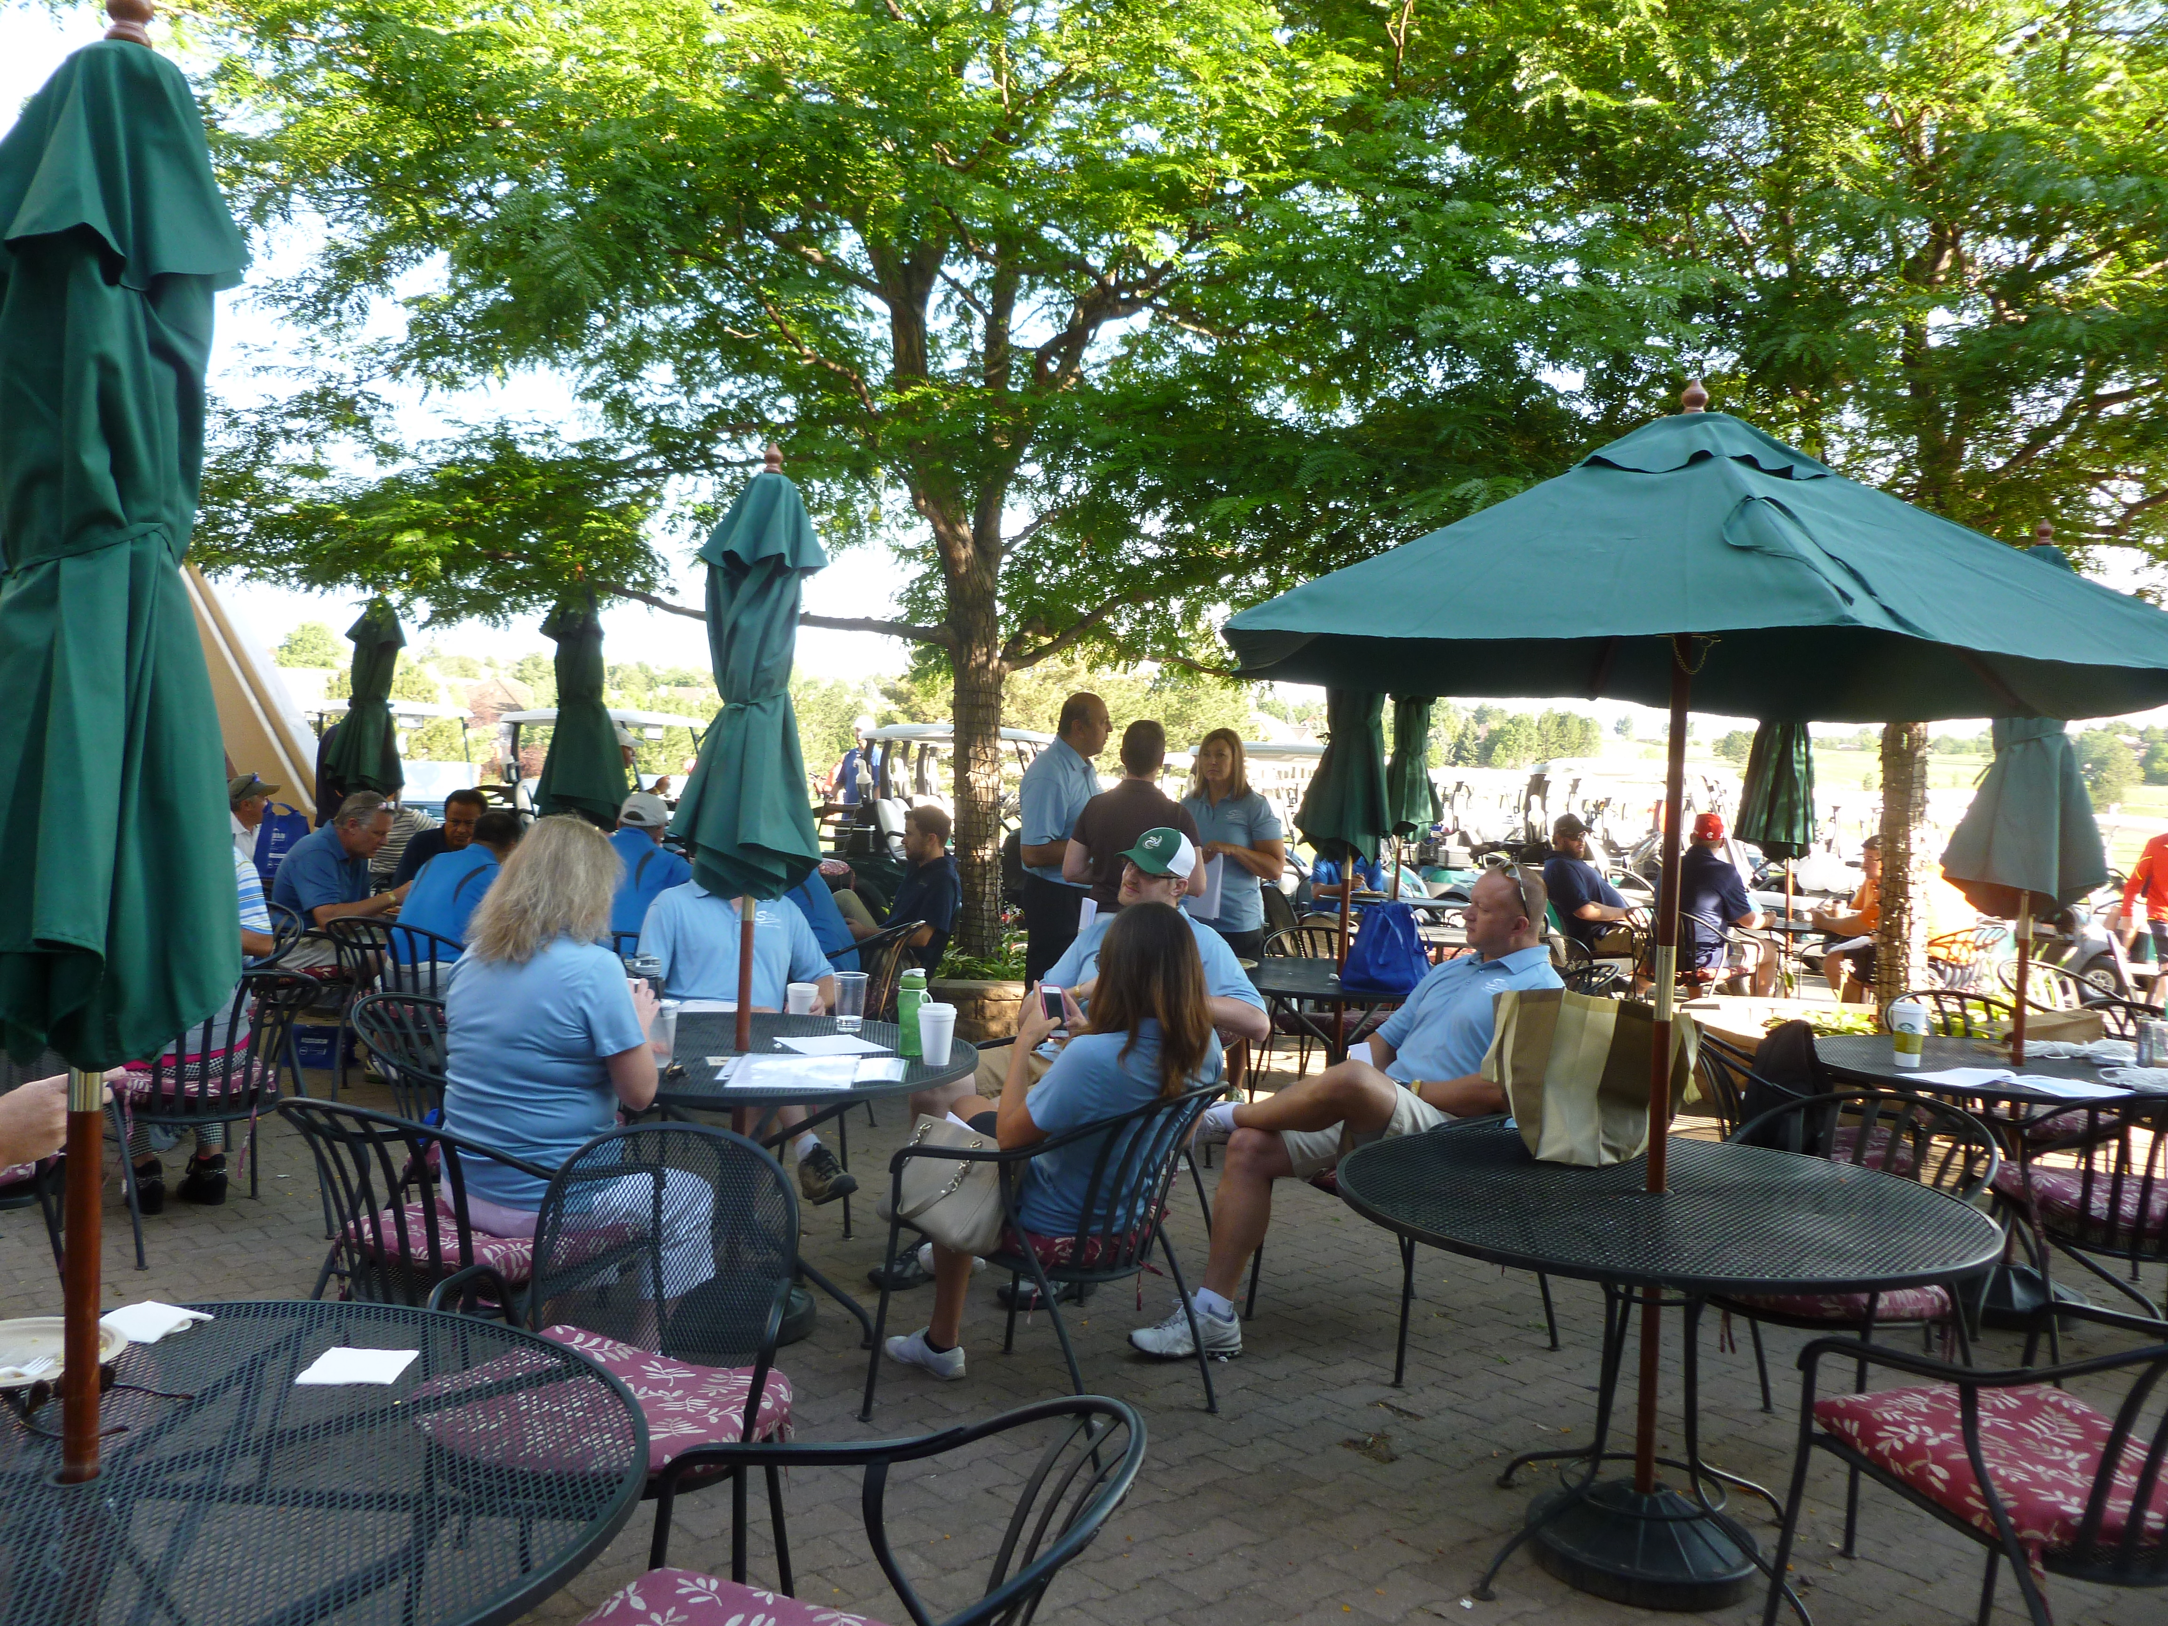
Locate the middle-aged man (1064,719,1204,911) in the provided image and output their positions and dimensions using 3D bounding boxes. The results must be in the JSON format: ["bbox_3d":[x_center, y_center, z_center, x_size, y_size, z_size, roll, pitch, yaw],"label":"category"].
[{"bbox_3d":[0.197,0.500,6.950,0.570,1.730,0.380,2,1,2],"label":"middle-aged man"}]

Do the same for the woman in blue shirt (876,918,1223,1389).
[{"bbox_3d":[-0.080,0.790,4.300,0.880,1.180,0.500,3,2,43],"label":"woman in blue shirt"}]

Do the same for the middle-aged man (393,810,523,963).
[{"bbox_3d":[-2.687,0.602,7.716,0.600,1.250,0.850,3,1,33],"label":"middle-aged man"}]

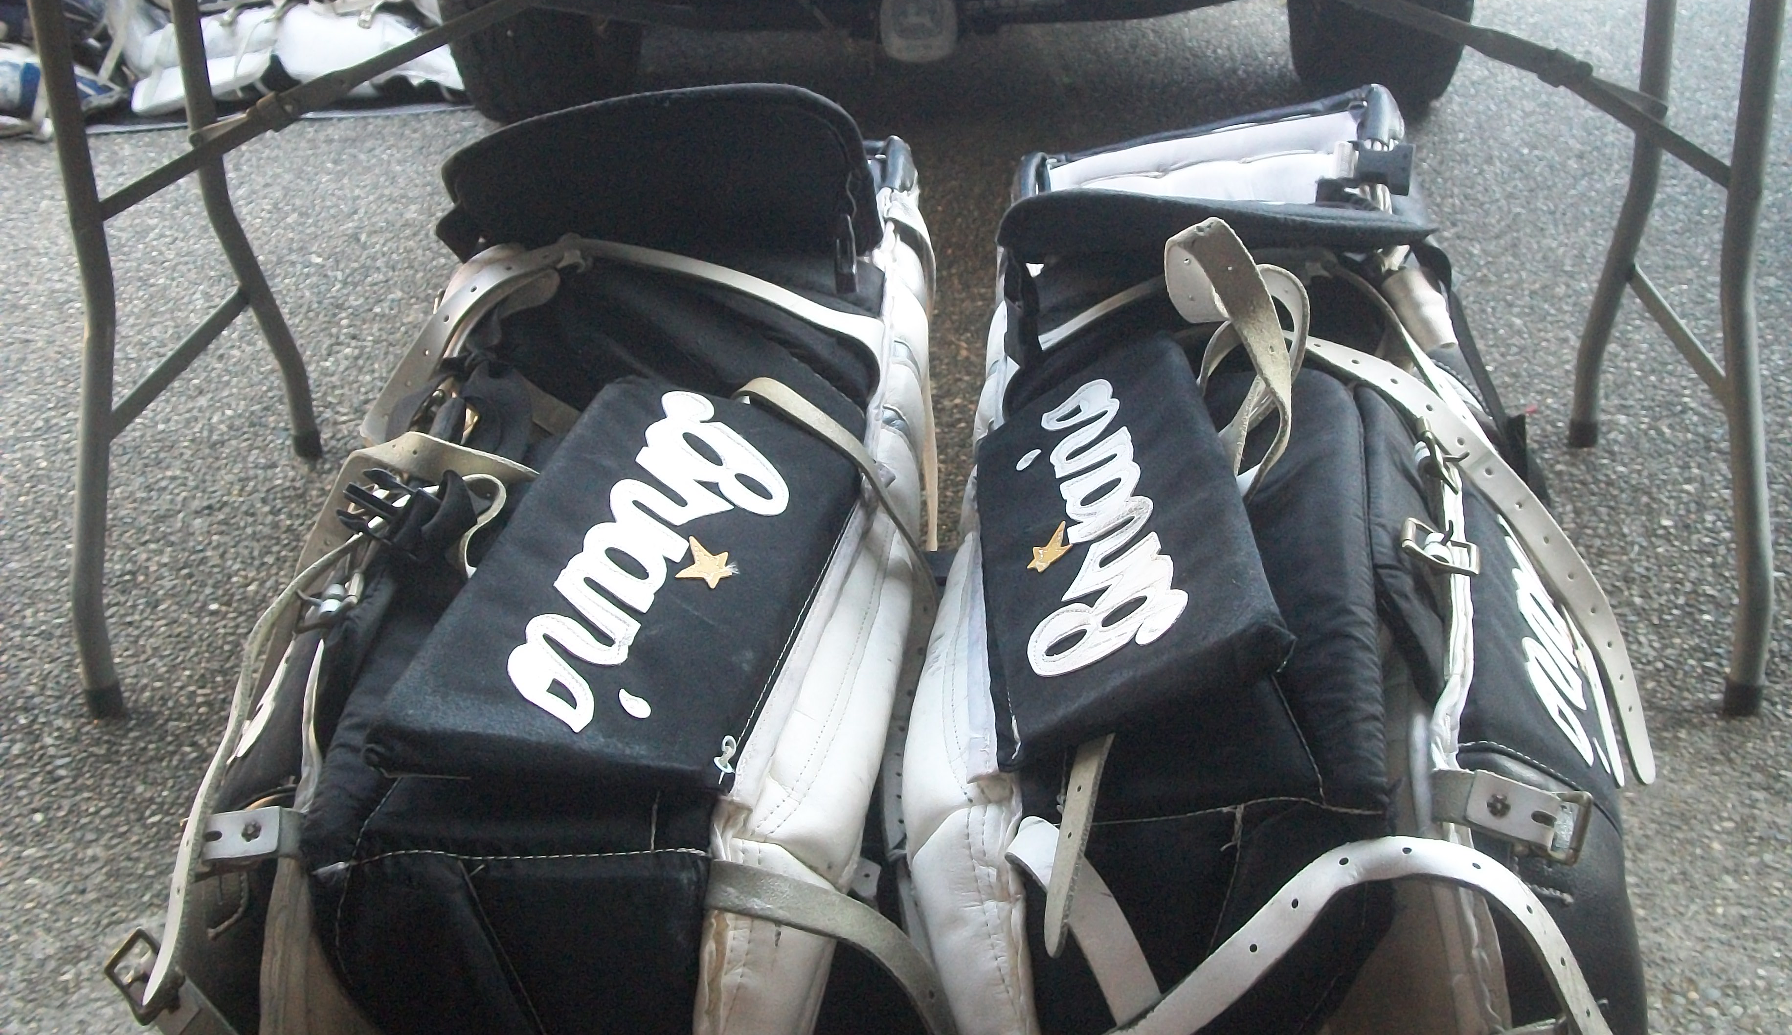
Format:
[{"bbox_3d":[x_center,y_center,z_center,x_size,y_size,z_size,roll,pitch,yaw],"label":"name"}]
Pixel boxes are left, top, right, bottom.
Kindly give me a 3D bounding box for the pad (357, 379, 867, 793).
[{"bbox_3d":[-0.133,0.032,1.045,0.160,0.045,0.250,10,39,10],"label":"pad"}]

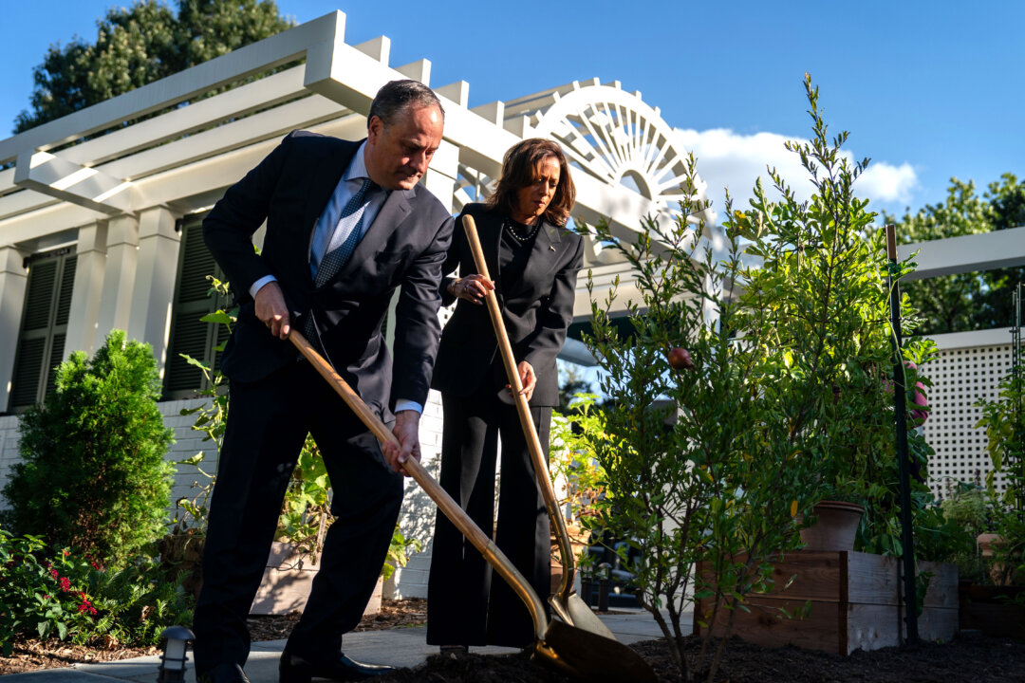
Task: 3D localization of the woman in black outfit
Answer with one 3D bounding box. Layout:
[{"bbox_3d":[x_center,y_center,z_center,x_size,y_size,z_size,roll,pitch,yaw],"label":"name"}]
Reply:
[{"bbox_3d":[-0.028,0.140,3.146,0.500,1.640,0.440,6,-10,-17],"label":"woman in black outfit"}]

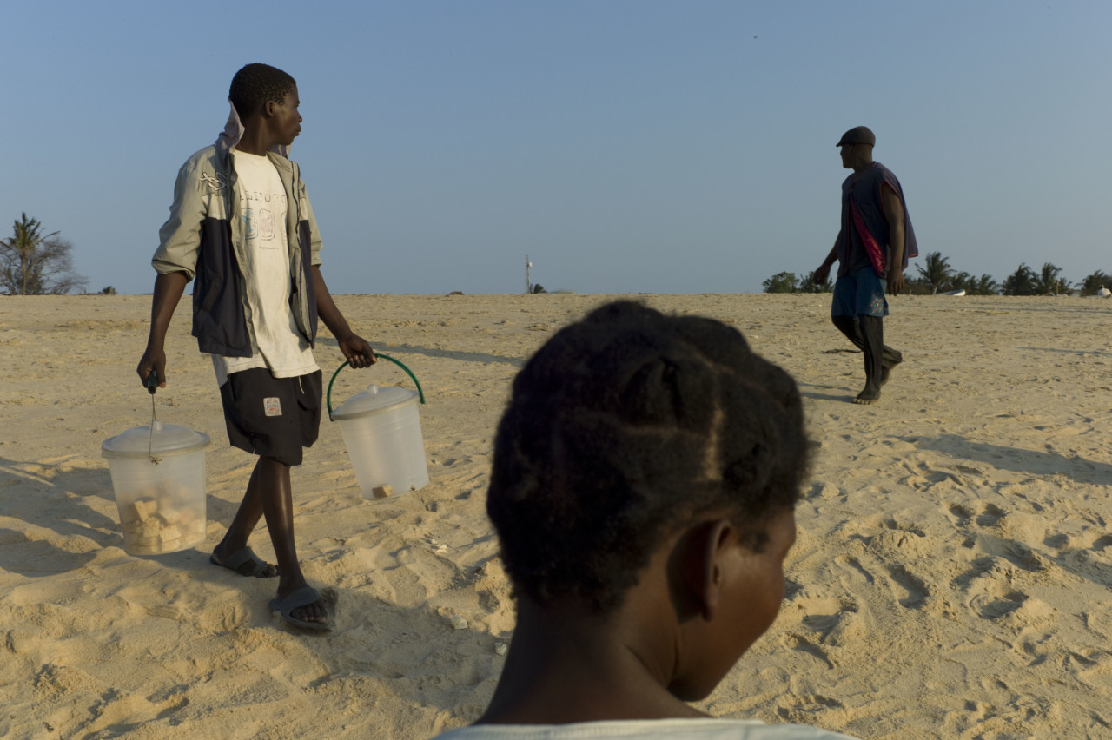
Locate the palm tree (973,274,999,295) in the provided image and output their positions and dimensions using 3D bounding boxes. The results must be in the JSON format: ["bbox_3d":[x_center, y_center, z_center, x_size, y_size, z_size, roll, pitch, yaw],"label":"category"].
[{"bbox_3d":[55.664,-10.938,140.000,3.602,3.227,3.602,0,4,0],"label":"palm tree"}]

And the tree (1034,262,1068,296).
[{"bbox_3d":[62.733,-11.361,137.000,4.186,4.486,4.186,0,4,0],"label":"tree"}]

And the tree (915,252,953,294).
[{"bbox_3d":[45.417,-11.505,130.000,4.599,5.317,4.599,0,4,0],"label":"tree"}]

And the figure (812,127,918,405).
[{"bbox_3d":[1.875,-0.630,6.580,0.600,1.690,0.580,-2,4,-28],"label":"figure"}]

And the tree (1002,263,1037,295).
[{"bbox_3d":[58.018,-11.243,135.000,4.342,4.325,4.342,0,4,0],"label":"tree"}]

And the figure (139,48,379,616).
[{"bbox_3d":[-0.920,-0.085,3.250,0.760,1.670,0.640,-4,5,-45],"label":"figure"}]

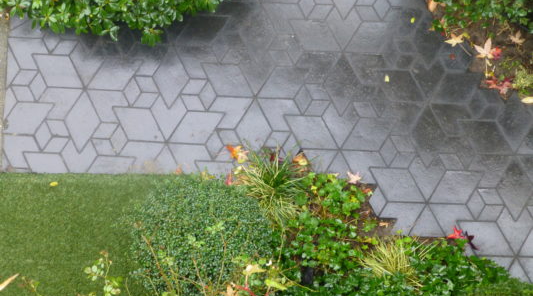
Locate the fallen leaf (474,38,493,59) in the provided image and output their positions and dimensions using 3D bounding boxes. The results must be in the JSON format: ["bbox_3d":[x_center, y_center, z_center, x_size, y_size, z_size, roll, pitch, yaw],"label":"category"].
[{"bbox_3d":[1.170,-0.535,4.390,0.105,0.025,0.108,12,81,3],"label":"fallen leaf"}]

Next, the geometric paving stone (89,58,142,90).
[{"bbox_3d":[-0.848,-0.403,4.581,0.313,0.050,0.181,2,80,2],"label":"geometric paving stone"}]

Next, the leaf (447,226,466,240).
[{"bbox_3d":[1.015,0.456,4.357,0.099,0.030,0.074,2,80,2],"label":"leaf"}]

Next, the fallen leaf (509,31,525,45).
[{"bbox_3d":[1.350,-0.593,4.399,0.086,0.020,0.078,12,81,3],"label":"fallen leaf"}]

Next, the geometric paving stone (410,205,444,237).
[{"bbox_3d":[0.838,0.380,4.279,0.199,0.045,0.175,2,80,1],"label":"geometric paving stone"}]

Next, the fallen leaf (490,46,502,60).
[{"bbox_3d":[1.232,-0.508,4.392,0.075,0.020,0.075,22,81,5],"label":"fallen leaf"}]

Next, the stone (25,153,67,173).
[{"bbox_3d":[-1.206,0.087,4.503,0.261,0.050,0.112,2,80,2],"label":"stone"}]

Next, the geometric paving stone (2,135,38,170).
[{"bbox_3d":[-1.300,0.029,4.374,0.204,0.045,0.177,2,80,1],"label":"geometric paving stone"}]

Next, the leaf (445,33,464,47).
[{"bbox_3d":[1.046,-0.600,4.542,0.106,0.025,0.082,2,80,2],"label":"leaf"}]

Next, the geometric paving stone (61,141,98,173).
[{"bbox_3d":[-1.027,0.048,4.506,0.210,0.050,0.188,2,80,2],"label":"geometric paving stone"}]

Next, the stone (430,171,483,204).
[{"bbox_3d":[1.025,0.217,4.434,0.305,0.050,0.186,2,80,2],"label":"stone"}]

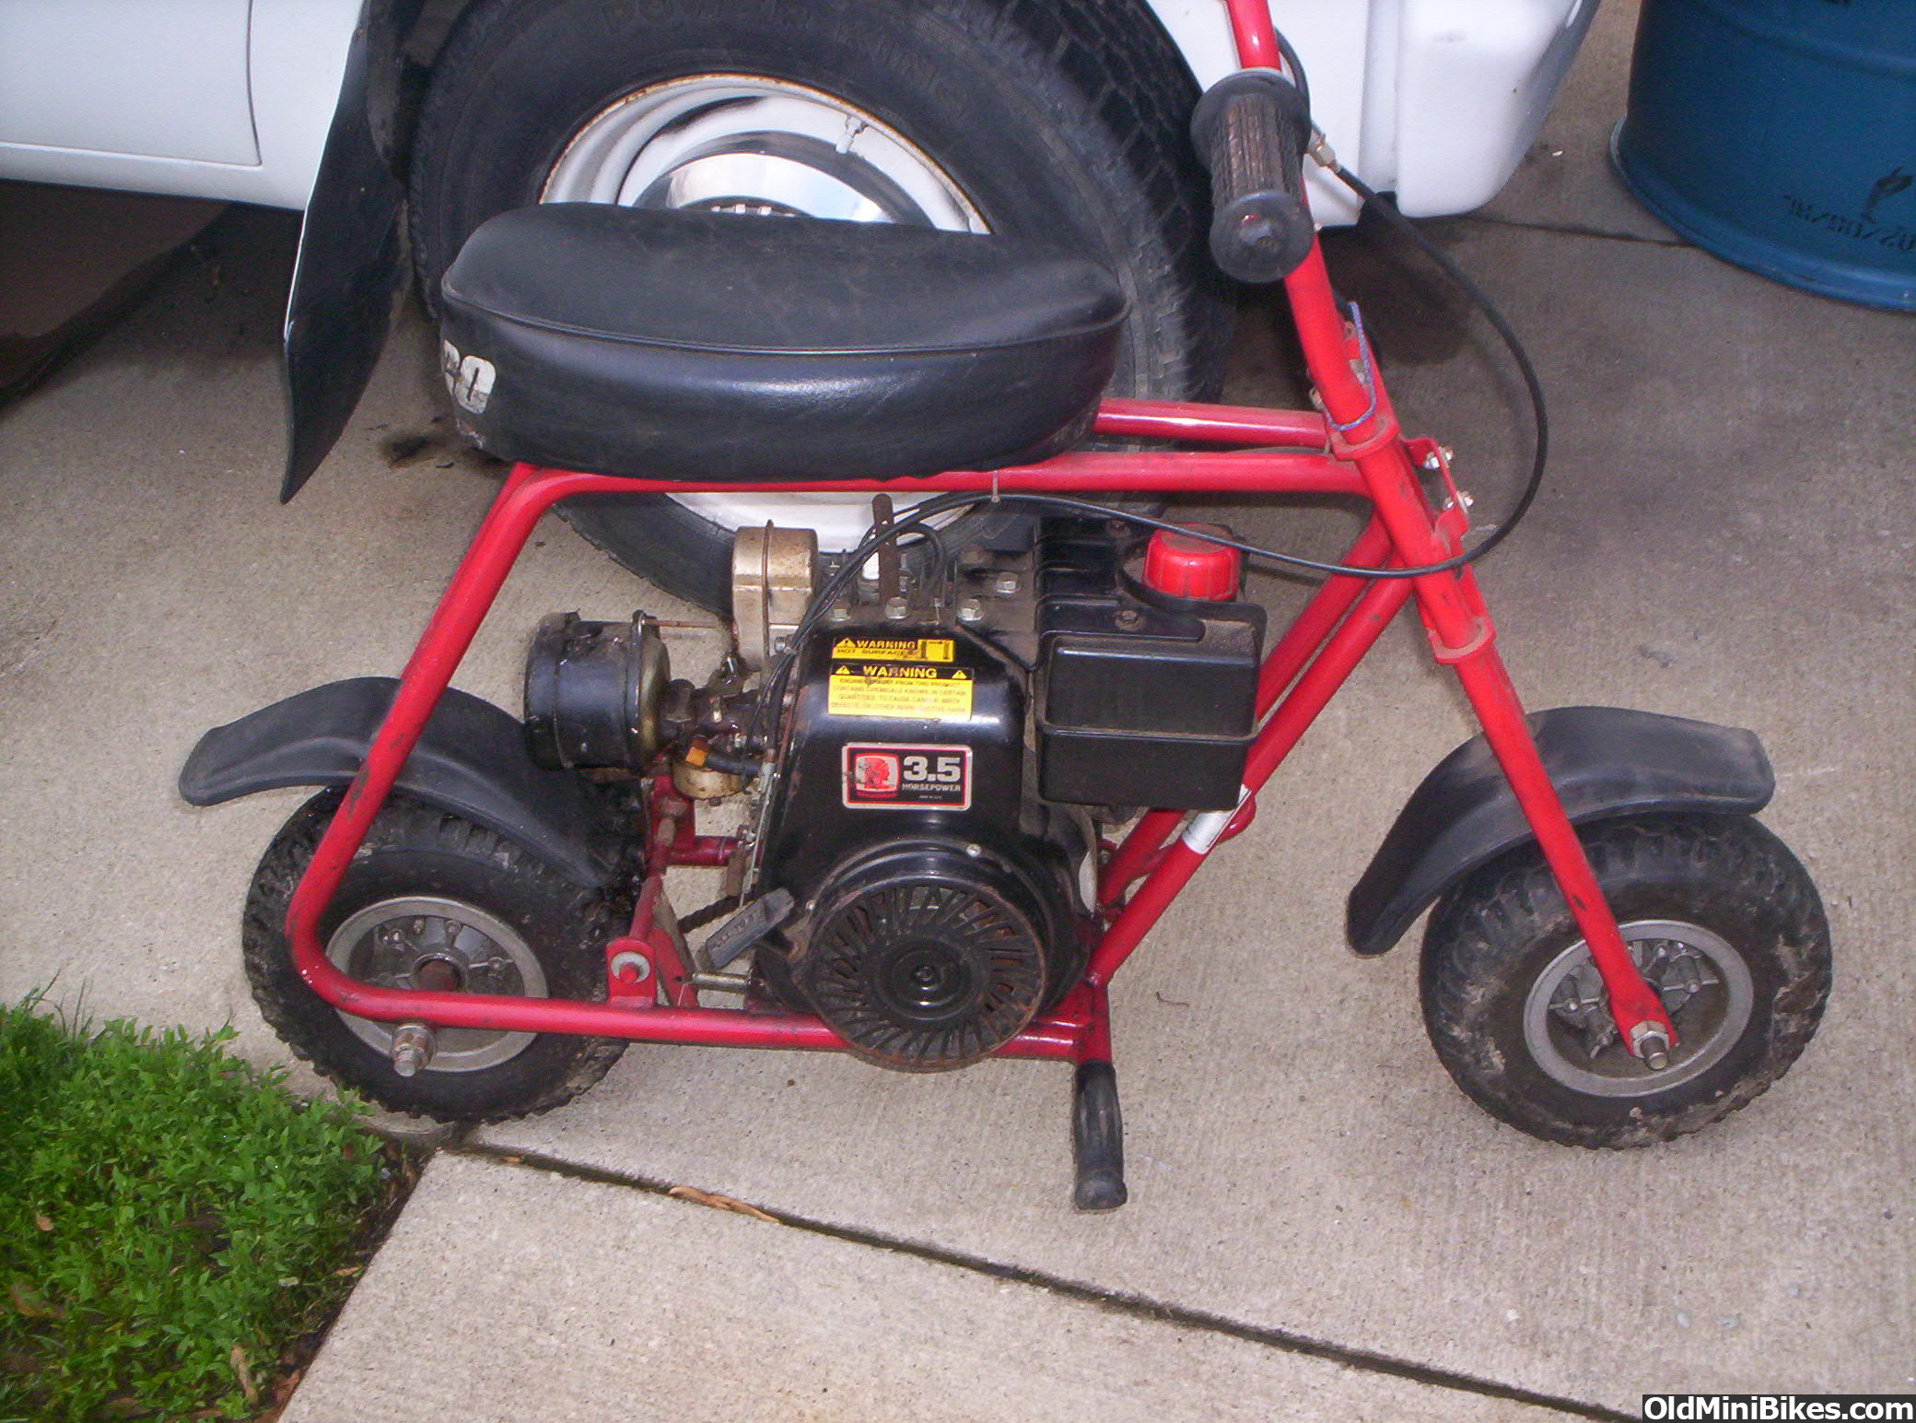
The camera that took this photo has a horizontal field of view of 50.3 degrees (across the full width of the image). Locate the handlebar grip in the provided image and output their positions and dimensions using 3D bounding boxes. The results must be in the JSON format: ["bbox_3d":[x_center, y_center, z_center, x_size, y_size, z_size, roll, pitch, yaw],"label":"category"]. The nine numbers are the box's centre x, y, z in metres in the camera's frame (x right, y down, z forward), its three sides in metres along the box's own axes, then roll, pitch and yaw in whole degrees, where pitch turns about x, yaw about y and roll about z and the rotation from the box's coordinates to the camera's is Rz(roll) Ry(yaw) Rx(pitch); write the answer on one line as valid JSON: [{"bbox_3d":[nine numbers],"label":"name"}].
[{"bbox_3d":[0.122,-0.216,0.828,0.052,0.052,0.132,3,33,3],"label":"handlebar grip"}]

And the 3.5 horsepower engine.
[{"bbox_3d":[-0.054,0.034,1.291,0.462,0.325,0.218,1,32,0],"label":"3.5 horsepower engine"}]

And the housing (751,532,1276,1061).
[{"bbox_3d":[0.026,0.042,1.280,0.305,0.325,0.193,1,32,0],"label":"housing"}]

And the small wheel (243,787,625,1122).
[{"bbox_3d":[-0.348,0.164,1.399,0.266,0.266,0.093,1,32,0],"label":"small wheel"}]

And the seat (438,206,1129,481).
[{"bbox_3d":[-0.098,-0.215,1.160,0.394,0.122,0.173,1,32,0],"label":"seat"}]

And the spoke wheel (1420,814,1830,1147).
[{"bbox_3d":[0.456,0.179,1.400,0.266,0.266,0.093,1,32,0],"label":"spoke wheel"}]

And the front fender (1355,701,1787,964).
[{"bbox_3d":[0.389,0.079,1.339,0.254,0.160,0.100,1,32,0],"label":"front fender"}]

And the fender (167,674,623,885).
[{"bbox_3d":[-0.355,0.040,1.323,0.276,0.110,0.100,1,32,0],"label":"fender"}]

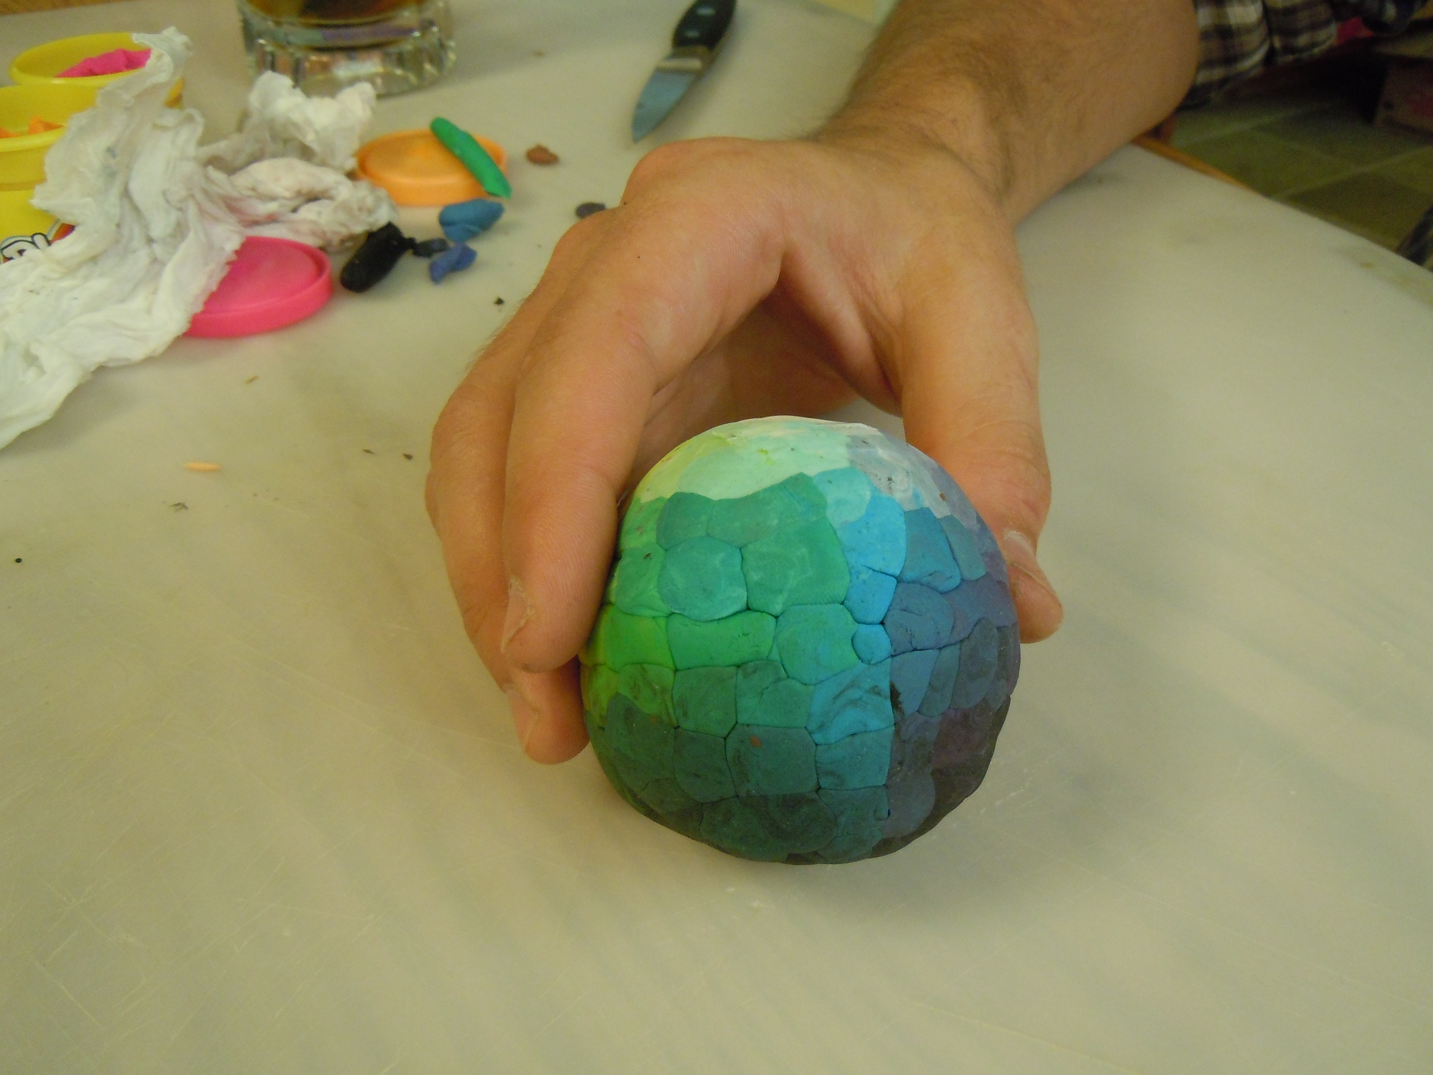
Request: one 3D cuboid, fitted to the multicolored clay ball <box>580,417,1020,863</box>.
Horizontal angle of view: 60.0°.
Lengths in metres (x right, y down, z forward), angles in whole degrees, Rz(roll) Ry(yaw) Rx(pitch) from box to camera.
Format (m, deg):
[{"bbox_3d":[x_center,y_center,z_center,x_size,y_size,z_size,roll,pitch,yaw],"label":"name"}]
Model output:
[{"bbox_3d":[0.015,0.018,0.225,0.079,0.078,0.079,1,38,-1],"label":"multicolored clay ball"}]

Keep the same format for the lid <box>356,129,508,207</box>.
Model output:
[{"bbox_3d":[-0.114,-0.150,0.499,0.058,0.009,0.058,1,38,-1],"label":"lid"}]

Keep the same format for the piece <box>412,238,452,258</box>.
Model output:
[{"bbox_3d":[-0.101,-0.102,0.442,0.013,0.006,0.008,-8,39,-11],"label":"piece"}]

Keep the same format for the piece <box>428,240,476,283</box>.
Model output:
[{"bbox_3d":[-0.091,-0.095,0.431,0.011,0.009,0.017,26,45,28],"label":"piece"}]

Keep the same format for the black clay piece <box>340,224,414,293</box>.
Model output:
[{"bbox_3d":[-0.116,-0.096,0.430,0.013,0.012,0.036,8,39,9],"label":"black clay piece"}]

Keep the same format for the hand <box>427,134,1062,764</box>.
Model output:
[{"bbox_3d":[0.014,-0.032,0.265,0.120,0.085,0.170,8,39,9],"label":"hand"}]

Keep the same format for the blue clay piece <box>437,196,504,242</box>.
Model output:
[{"bbox_3d":[-0.090,-0.116,0.454,0.022,0.013,0.014,-12,40,-16],"label":"blue clay piece"}]

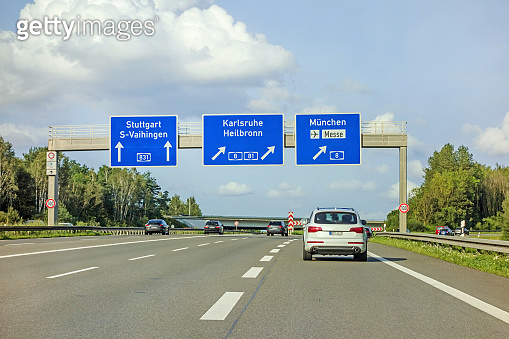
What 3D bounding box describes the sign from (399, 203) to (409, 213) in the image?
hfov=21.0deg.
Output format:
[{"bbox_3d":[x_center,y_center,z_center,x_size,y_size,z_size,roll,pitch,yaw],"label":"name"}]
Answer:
[{"bbox_3d":[11.069,2.852,101.576,0.750,0.750,0.060,0,-2,4],"label":"sign"}]

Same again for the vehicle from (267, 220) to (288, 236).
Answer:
[{"bbox_3d":[2.740,6.560,152.300,1.920,1.690,4.700,-1,-2,9],"label":"vehicle"}]

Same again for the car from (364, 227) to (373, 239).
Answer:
[{"bbox_3d":[12.830,7.420,160.200,1.800,1.460,4.500,-1,-2,10],"label":"car"}]

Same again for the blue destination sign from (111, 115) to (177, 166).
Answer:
[{"bbox_3d":[-8.210,-2.096,102.240,5.120,3.850,0.150,0,-2,4],"label":"blue destination sign"}]

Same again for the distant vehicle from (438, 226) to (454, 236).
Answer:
[{"bbox_3d":[34.700,11.350,247.000,1.780,1.480,4.300,-1,-2,20],"label":"distant vehicle"}]

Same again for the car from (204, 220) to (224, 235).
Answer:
[{"bbox_3d":[-4.320,6.365,150.200,1.800,1.470,4.450,0,-2,4],"label":"car"}]

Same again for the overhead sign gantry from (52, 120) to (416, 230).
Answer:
[{"bbox_3d":[-2.100,0.877,102.620,26.805,8.800,1.300,0,-2,4],"label":"overhead sign gantry"}]

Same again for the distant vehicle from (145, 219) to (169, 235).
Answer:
[{"bbox_3d":[-9.690,5.900,139.400,1.930,1.500,4.850,0,-2,4],"label":"distant vehicle"}]

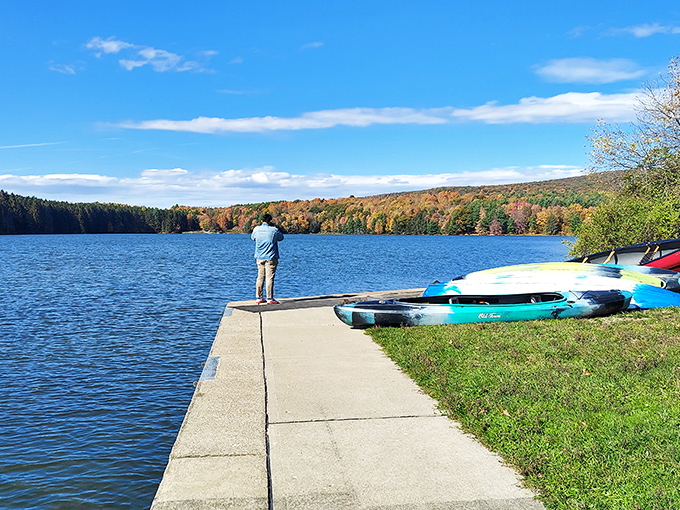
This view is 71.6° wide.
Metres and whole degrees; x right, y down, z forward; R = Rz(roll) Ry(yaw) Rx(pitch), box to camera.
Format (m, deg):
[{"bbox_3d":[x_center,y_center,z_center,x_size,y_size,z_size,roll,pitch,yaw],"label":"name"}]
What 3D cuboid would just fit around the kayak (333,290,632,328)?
[{"bbox_3d":[2.000,0.735,6.400,4.130,0.380,0.800,-2,3,-4],"label":"kayak"}]

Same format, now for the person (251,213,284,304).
[{"bbox_3d":[-1.384,0.072,9.000,0.620,1.710,0.460,1,3,12],"label":"person"}]

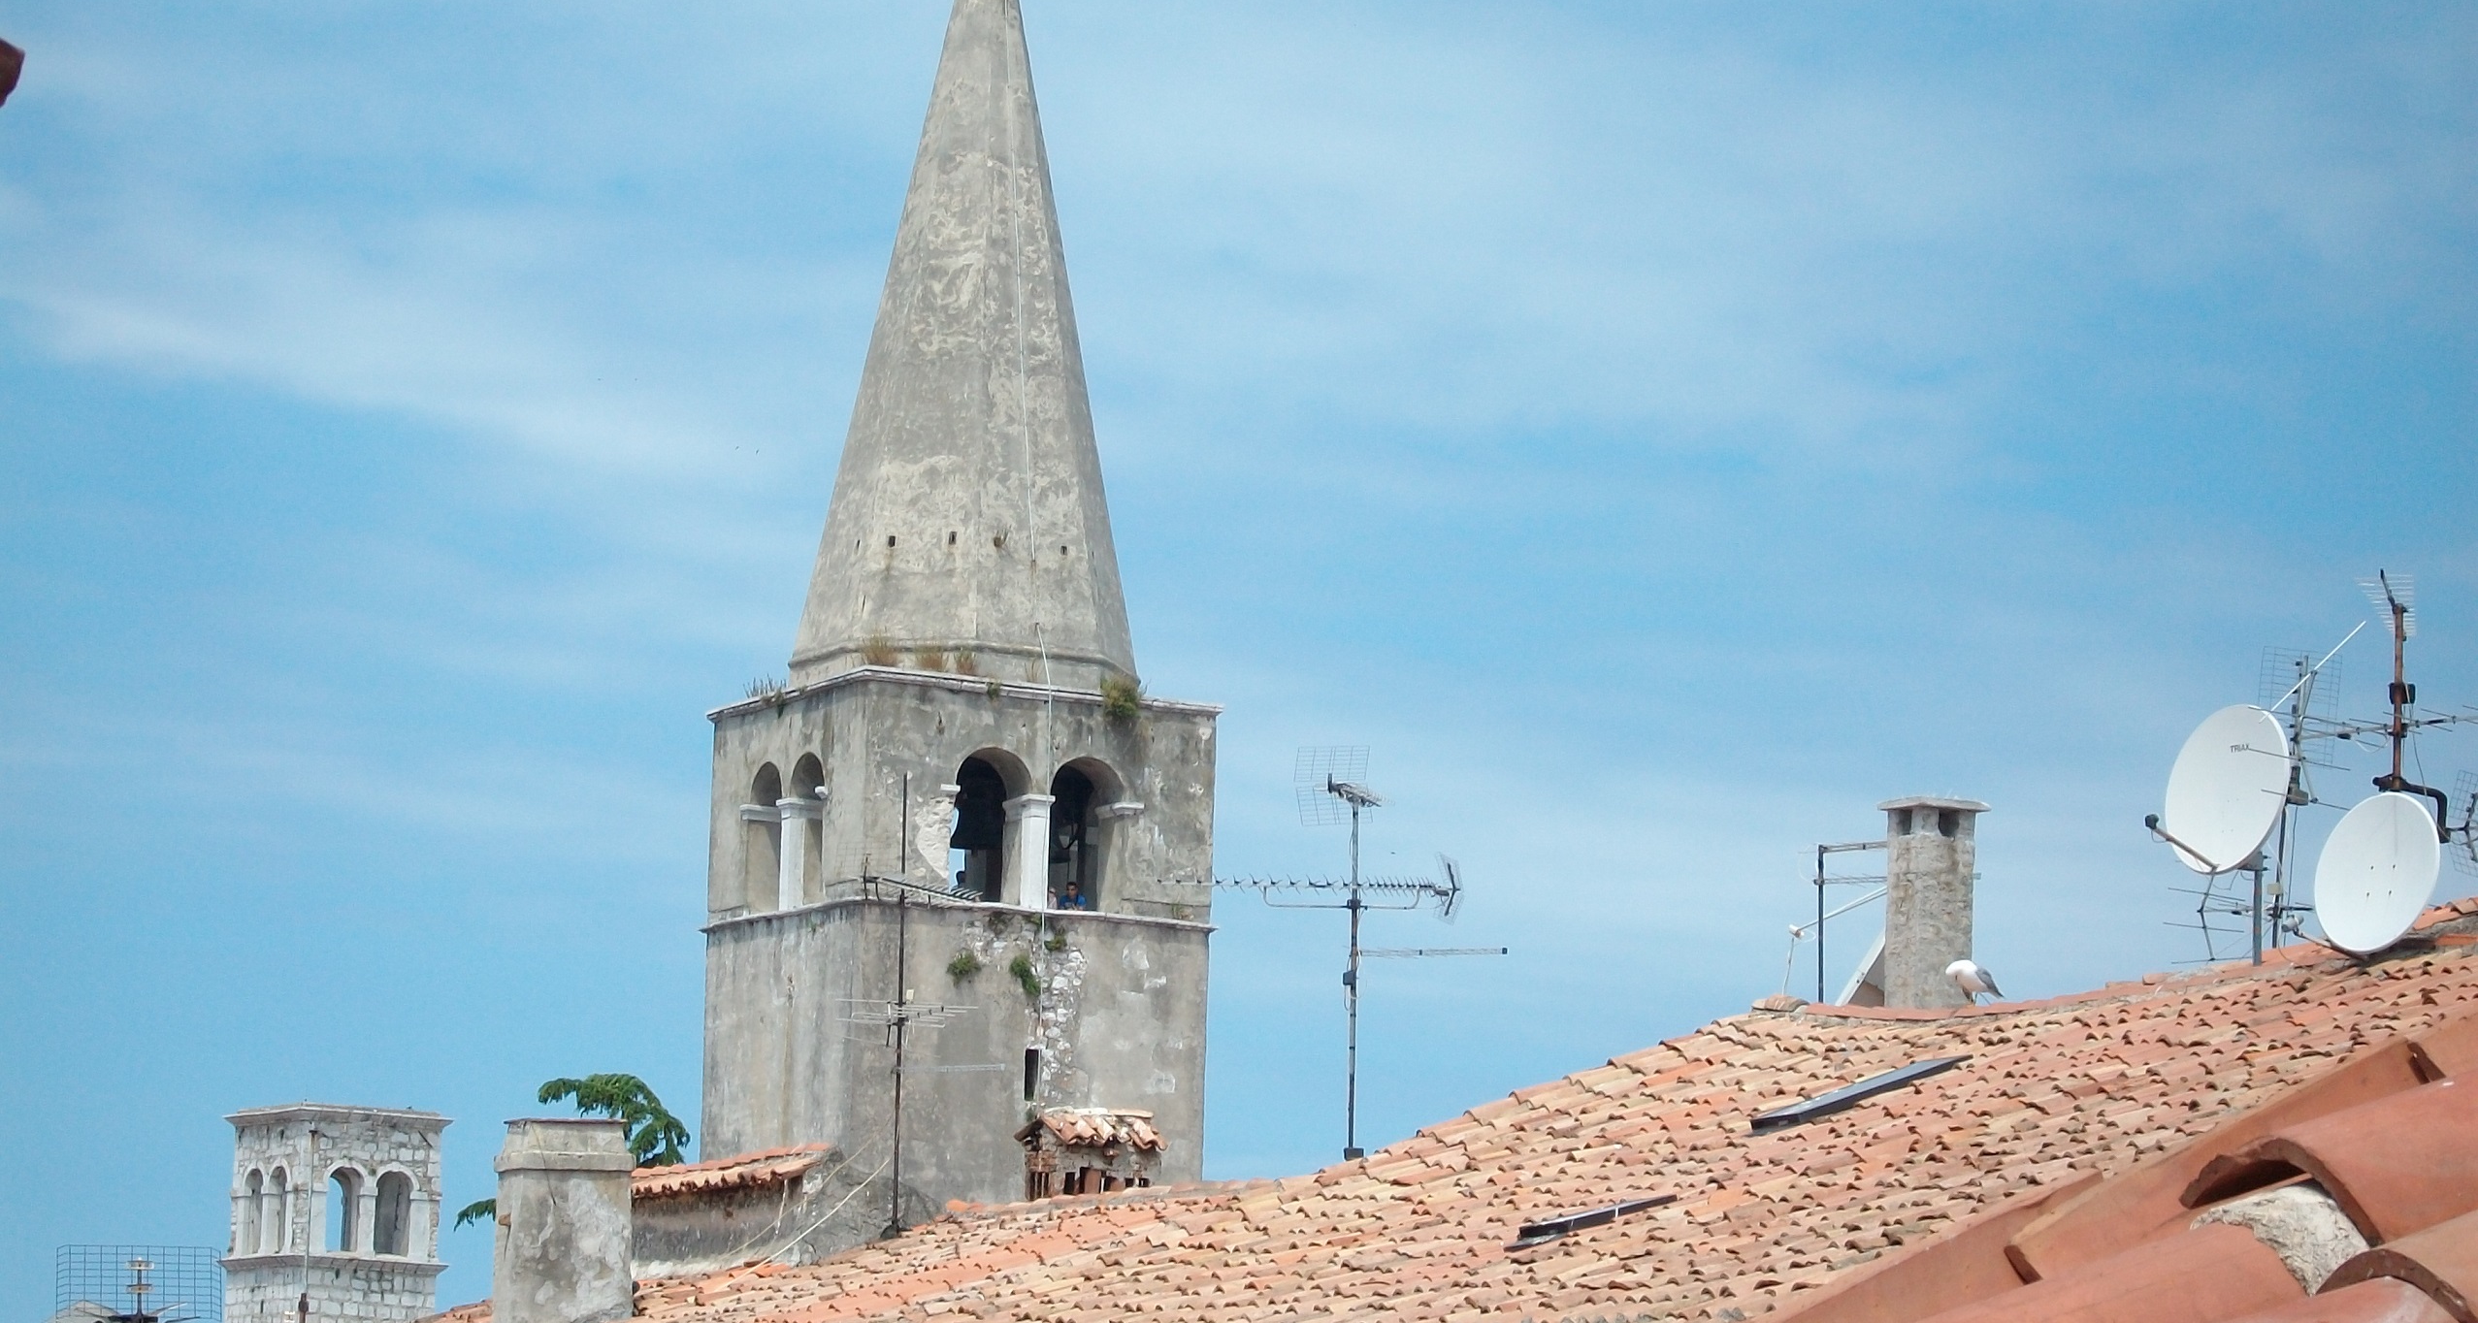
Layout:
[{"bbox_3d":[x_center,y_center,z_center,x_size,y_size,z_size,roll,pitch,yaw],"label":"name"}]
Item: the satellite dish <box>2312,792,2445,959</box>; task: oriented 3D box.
[{"bbox_3d":[7.292,1.351,44.000,0.220,1.068,0.989,24,-21,-38],"label":"satellite dish"}]

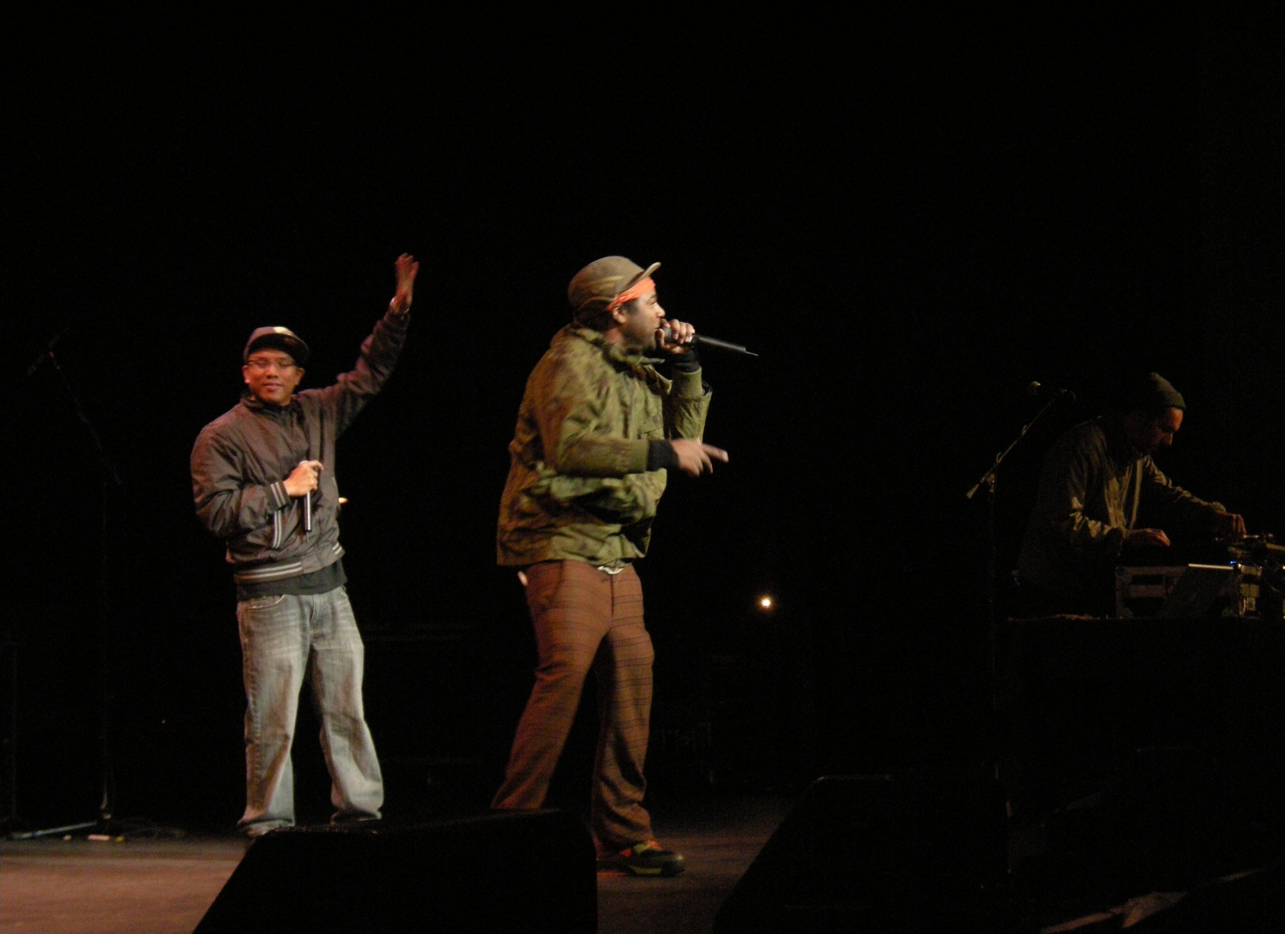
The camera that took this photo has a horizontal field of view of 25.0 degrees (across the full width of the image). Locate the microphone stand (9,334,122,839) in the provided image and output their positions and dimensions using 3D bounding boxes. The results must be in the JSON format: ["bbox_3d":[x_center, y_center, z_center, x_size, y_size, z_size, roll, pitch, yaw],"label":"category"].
[{"bbox_3d":[-1.984,0.403,10.045,0.430,1.738,0.480,0,-4,0],"label":"microphone stand"}]

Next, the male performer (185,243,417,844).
[{"bbox_3d":[-1.140,0.264,9.803,0.760,1.985,0.480,2,-4,-27],"label":"male performer"}]

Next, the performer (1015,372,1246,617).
[{"bbox_3d":[1.737,0.475,10.291,0.740,1.625,0.580,-2,-4,28],"label":"performer"}]

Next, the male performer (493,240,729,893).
[{"bbox_3d":[-0.098,0.275,8.149,0.620,1.751,0.560,-2,-4,27],"label":"male performer"}]

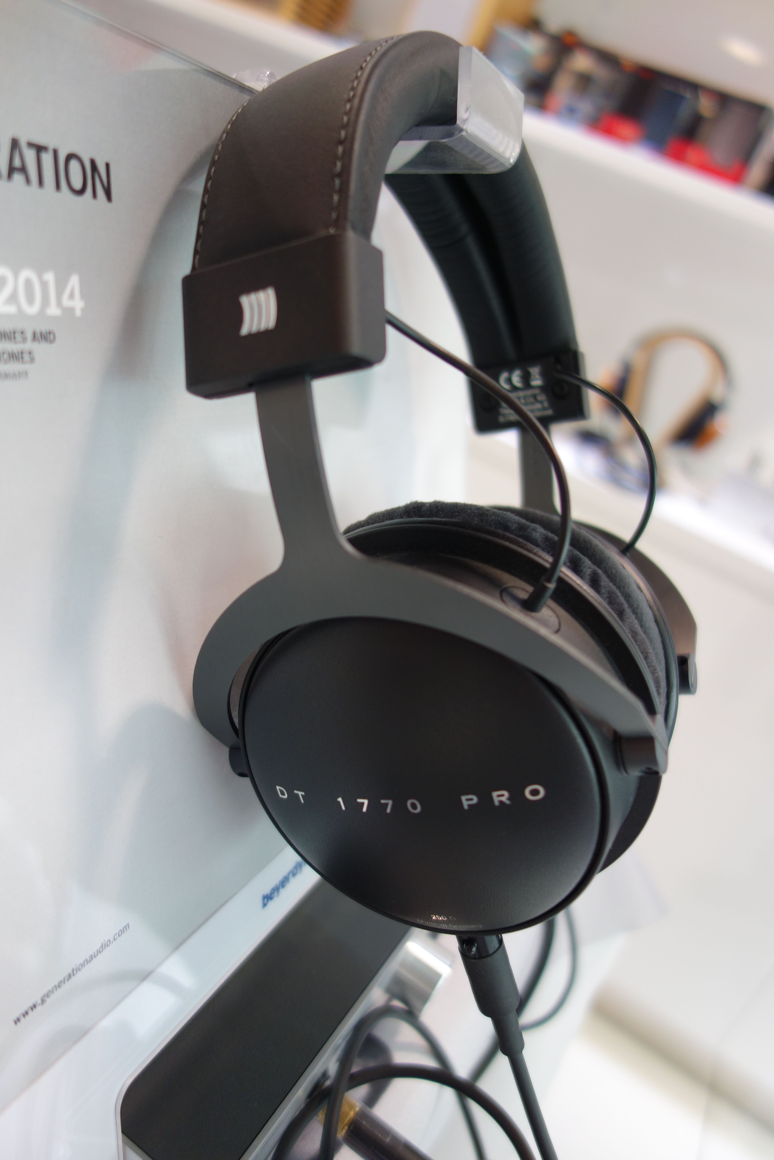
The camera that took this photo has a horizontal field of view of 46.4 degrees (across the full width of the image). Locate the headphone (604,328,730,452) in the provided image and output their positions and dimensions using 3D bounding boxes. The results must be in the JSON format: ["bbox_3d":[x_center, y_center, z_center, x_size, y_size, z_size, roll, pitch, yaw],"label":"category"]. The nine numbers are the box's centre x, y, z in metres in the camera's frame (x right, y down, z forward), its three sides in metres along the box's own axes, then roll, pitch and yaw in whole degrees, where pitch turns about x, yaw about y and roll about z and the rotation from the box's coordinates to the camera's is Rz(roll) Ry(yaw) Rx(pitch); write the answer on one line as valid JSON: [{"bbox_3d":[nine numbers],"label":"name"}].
[{"bbox_3d":[0.502,-0.343,1.600,0.205,0.190,0.100,29,23,17],"label":"headphone"}]

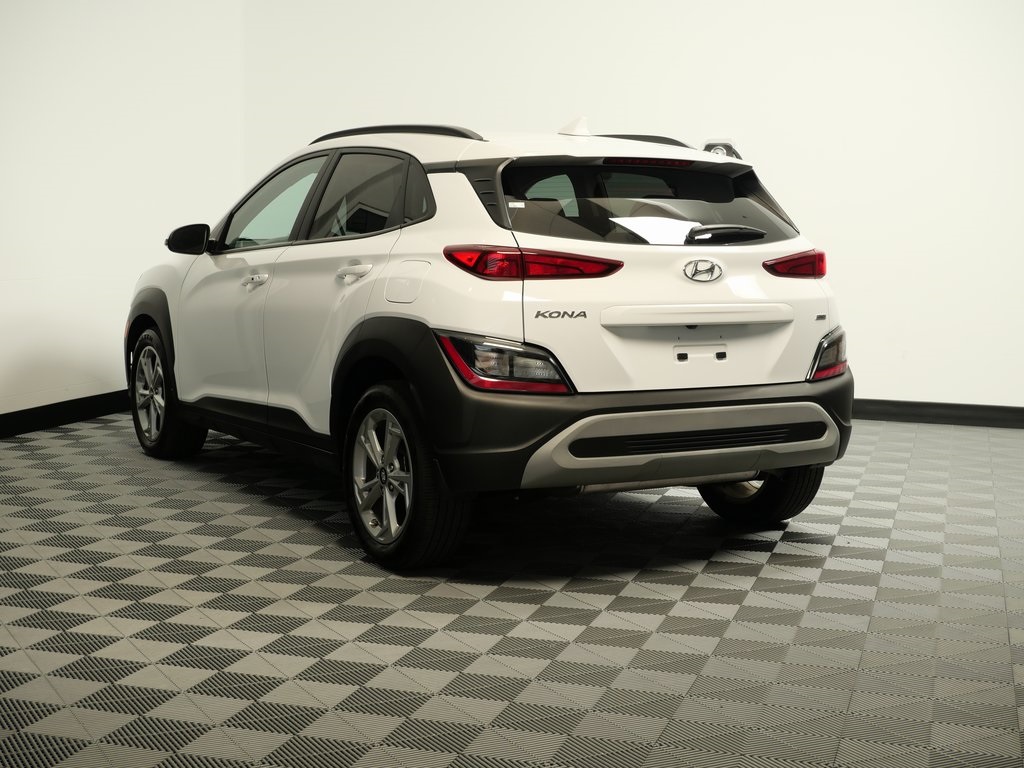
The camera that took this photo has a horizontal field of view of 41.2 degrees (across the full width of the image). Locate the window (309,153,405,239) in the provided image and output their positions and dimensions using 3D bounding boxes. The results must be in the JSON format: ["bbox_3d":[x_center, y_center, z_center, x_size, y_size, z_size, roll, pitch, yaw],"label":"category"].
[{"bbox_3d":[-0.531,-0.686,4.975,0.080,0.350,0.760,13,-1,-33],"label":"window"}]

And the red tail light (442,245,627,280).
[{"bbox_3d":[0.076,-0.388,4.407,0.571,0.110,0.159,0,6,-14],"label":"red tail light"}]

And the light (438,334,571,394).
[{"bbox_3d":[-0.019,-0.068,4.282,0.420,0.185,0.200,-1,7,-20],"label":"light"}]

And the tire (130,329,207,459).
[{"bbox_3d":[-1.737,0.045,6.893,0.215,0.668,0.668,-3,7,-32],"label":"tire"}]

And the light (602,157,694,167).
[{"bbox_3d":[0.479,-0.781,4.778,0.410,0.035,0.050,-3,7,-32],"label":"light"}]

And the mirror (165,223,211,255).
[{"bbox_3d":[-1.411,-0.639,5.976,0.215,0.145,0.150,-3,7,-32],"label":"mirror"}]

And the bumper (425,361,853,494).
[{"bbox_3d":[0.568,0.127,4.701,1.770,0.410,0.400,-3,7,-32],"label":"bumper"}]

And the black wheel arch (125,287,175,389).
[{"bbox_3d":[-1.770,-0.223,6.792,0.140,0.530,0.930,-3,7,-32],"label":"black wheel arch"}]

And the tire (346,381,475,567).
[{"bbox_3d":[-0.376,0.311,4.746,0.225,0.665,0.665,-3,7,-32],"label":"tire"}]

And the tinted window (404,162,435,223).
[{"bbox_3d":[-0.329,-0.665,4.671,0.075,0.250,0.350,13,-1,-33],"label":"tinted window"}]

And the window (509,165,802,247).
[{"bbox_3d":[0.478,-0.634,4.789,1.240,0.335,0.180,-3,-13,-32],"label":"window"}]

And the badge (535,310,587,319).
[{"bbox_3d":[0.157,-0.220,4.319,0.168,0.026,0.012,0,6,-13],"label":"badge"}]

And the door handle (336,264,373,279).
[{"bbox_3d":[-0.569,-0.405,4.911,0.050,0.047,0.250,-3,7,-32],"label":"door handle"}]

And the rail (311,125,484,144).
[{"bbox_3d":[-0.481,-0.949,5.271,0.080,0.090,1.420,-3,7,-32],"label":"rail"}]

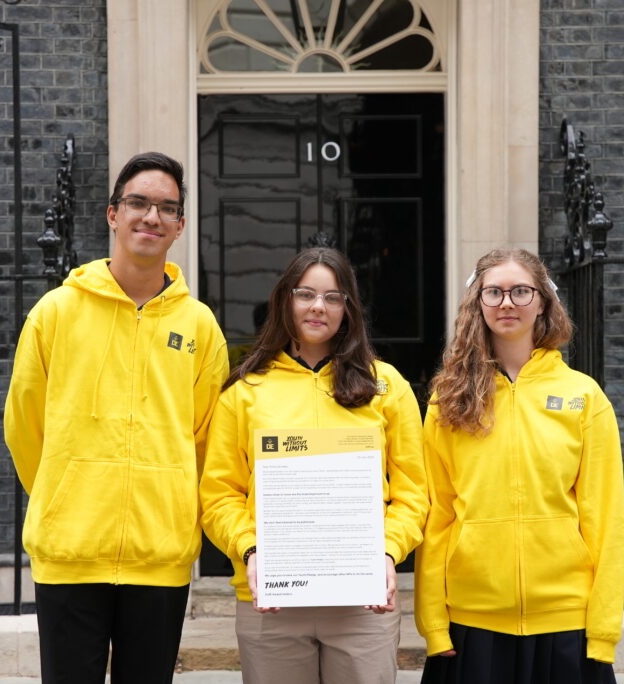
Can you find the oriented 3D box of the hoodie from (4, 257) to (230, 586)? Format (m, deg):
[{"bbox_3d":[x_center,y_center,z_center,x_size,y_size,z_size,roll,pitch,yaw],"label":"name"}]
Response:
[{"bbox_3d":[-0.451,0.186,4.600,0.530,0.750,0.350,0,-1,-10],"label":"hoodie"}]

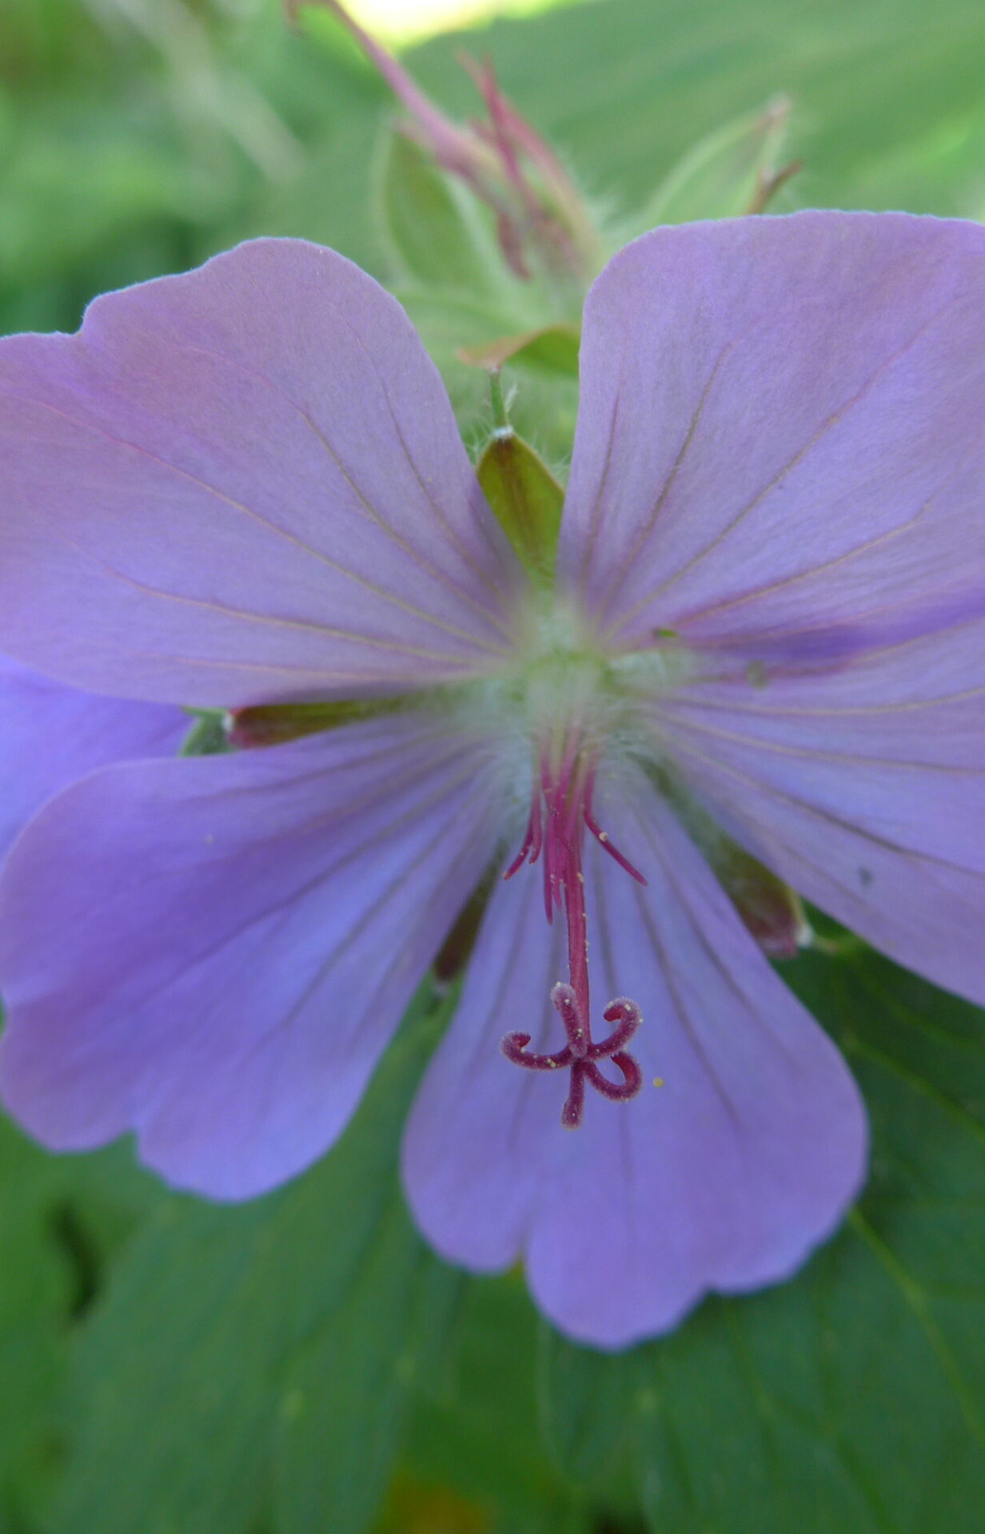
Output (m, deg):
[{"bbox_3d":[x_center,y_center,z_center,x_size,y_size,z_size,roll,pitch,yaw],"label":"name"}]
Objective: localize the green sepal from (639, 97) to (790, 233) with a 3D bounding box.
[{"bbox_3d":[0.010,-0.027,0.076,0.011,0.002,0.004,-43,65,6],"label":"green sepal"}]

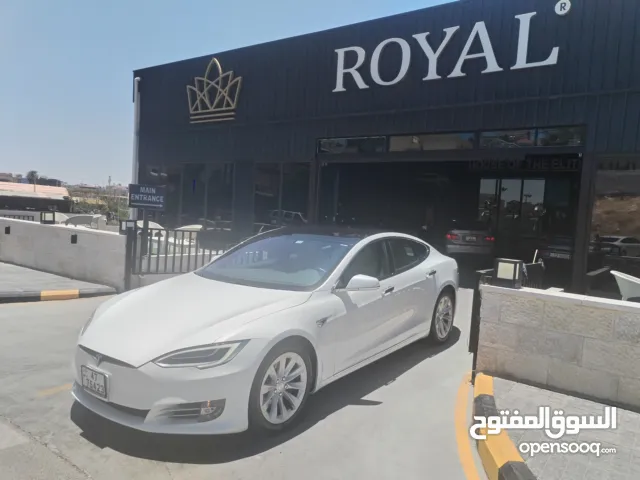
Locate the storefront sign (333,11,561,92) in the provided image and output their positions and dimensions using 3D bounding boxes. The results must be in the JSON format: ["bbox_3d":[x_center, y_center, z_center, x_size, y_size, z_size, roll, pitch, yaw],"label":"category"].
[{"bbox_3d":[2.499,-4.198,10.914,5.392,1.130,0.120,6,5,36],"label":"storefront sign"}]

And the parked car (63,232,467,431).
[{"bbox_3d":[-0.068,0.563,5.268,2.020,1.440,4.970,5,6,36],"label":"parked car"}]

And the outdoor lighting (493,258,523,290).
[{"bbox_3d":[1.781,0.317,4.542,0.210,0.260,0.210,6,5,36],"label":"outdoor lighting"}]

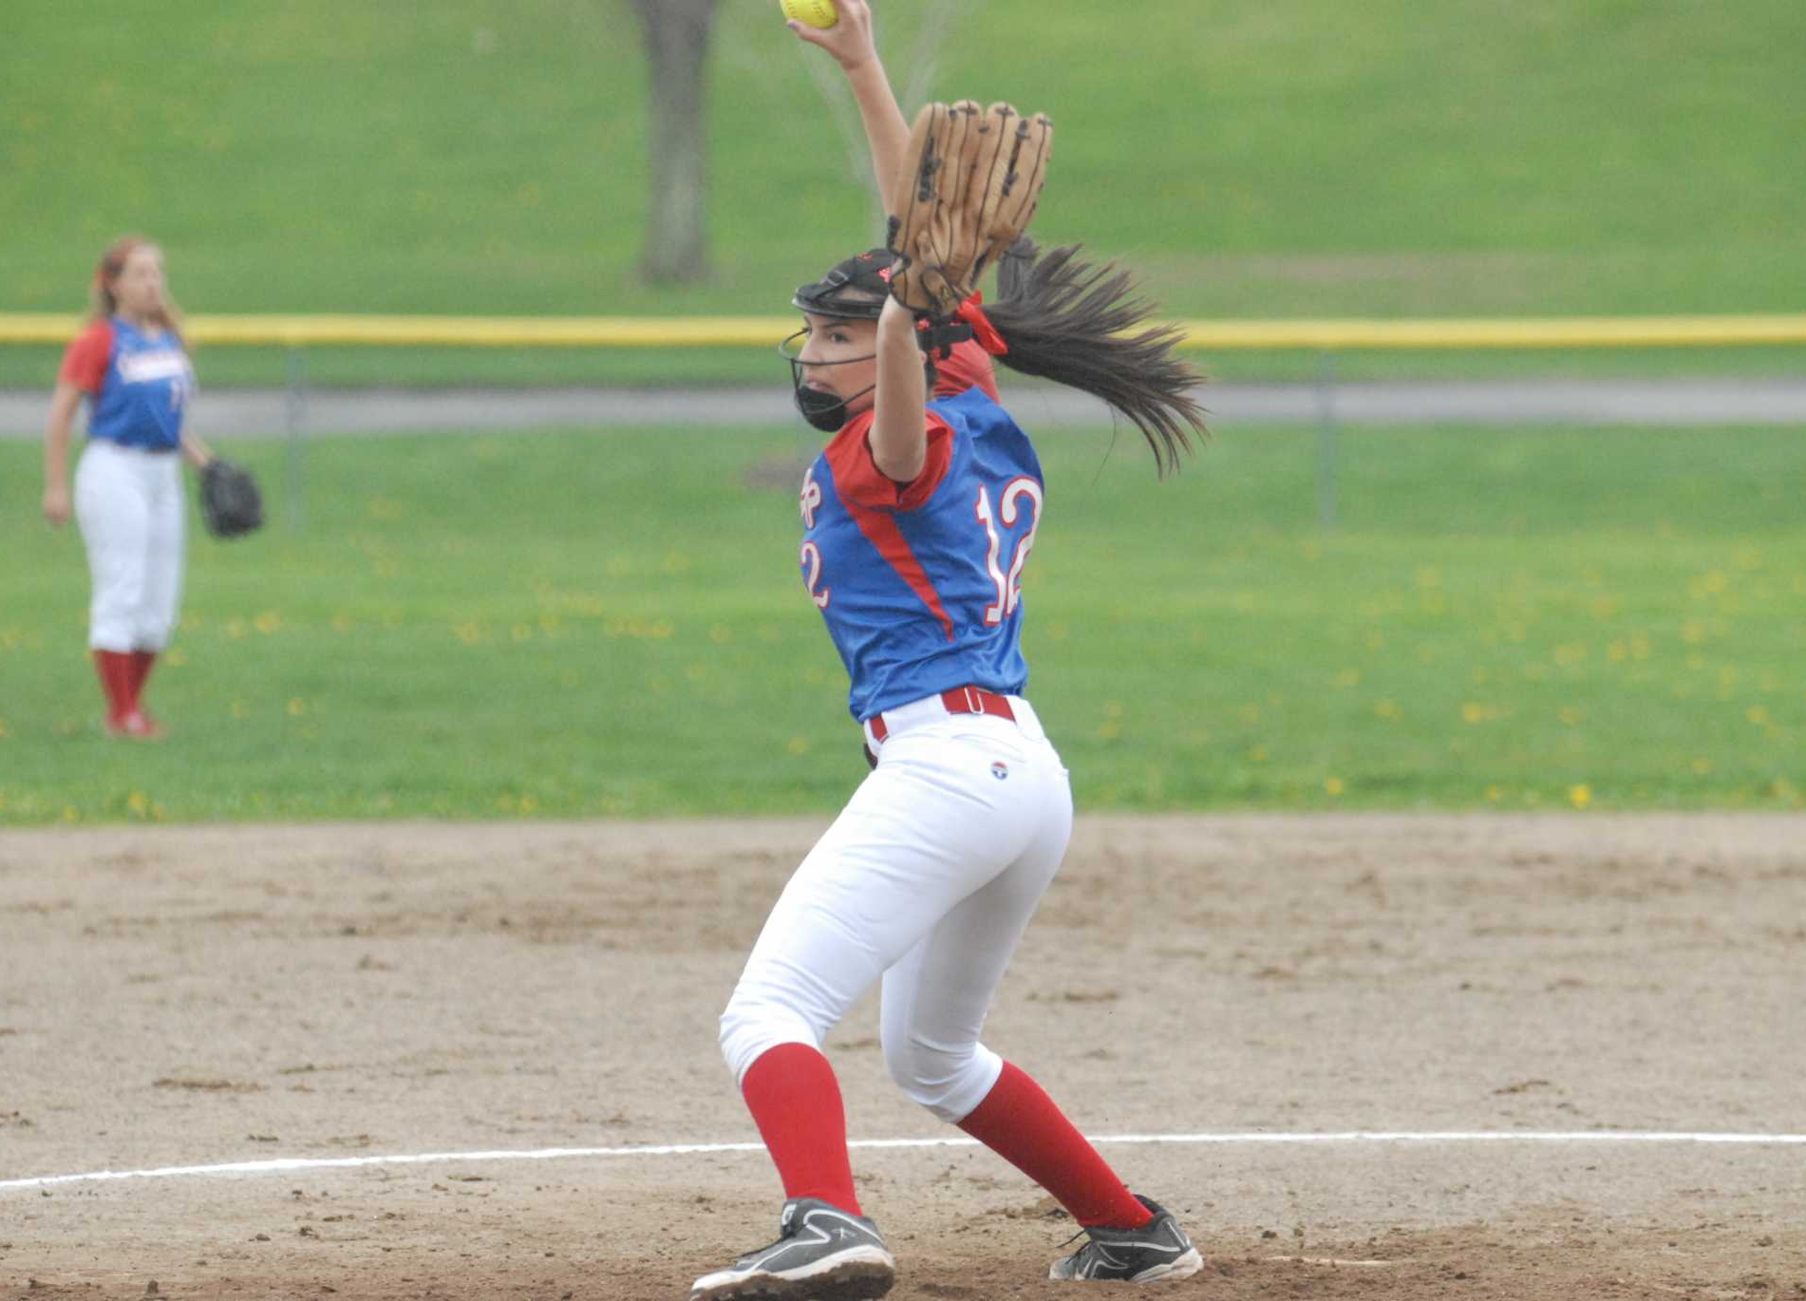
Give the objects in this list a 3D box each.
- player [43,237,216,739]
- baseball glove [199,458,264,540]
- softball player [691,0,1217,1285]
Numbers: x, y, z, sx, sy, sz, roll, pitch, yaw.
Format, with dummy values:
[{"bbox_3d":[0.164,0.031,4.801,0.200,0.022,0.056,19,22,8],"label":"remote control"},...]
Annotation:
[{"bbox_3d":[-2.554,-0.535,38.800,0.580,1.650,0.400,-2,2,-44],"label":"player"},{"bbox_3d":[-2.220,-0.500,38.800,0.210,0.280,0.140,-19,-3,32],"label":"baseball glove"},{"bbox_3d":[0.069,-0.010,17.400,0.720,1.930,0.600,0,2,18],"label":"softball player"}]

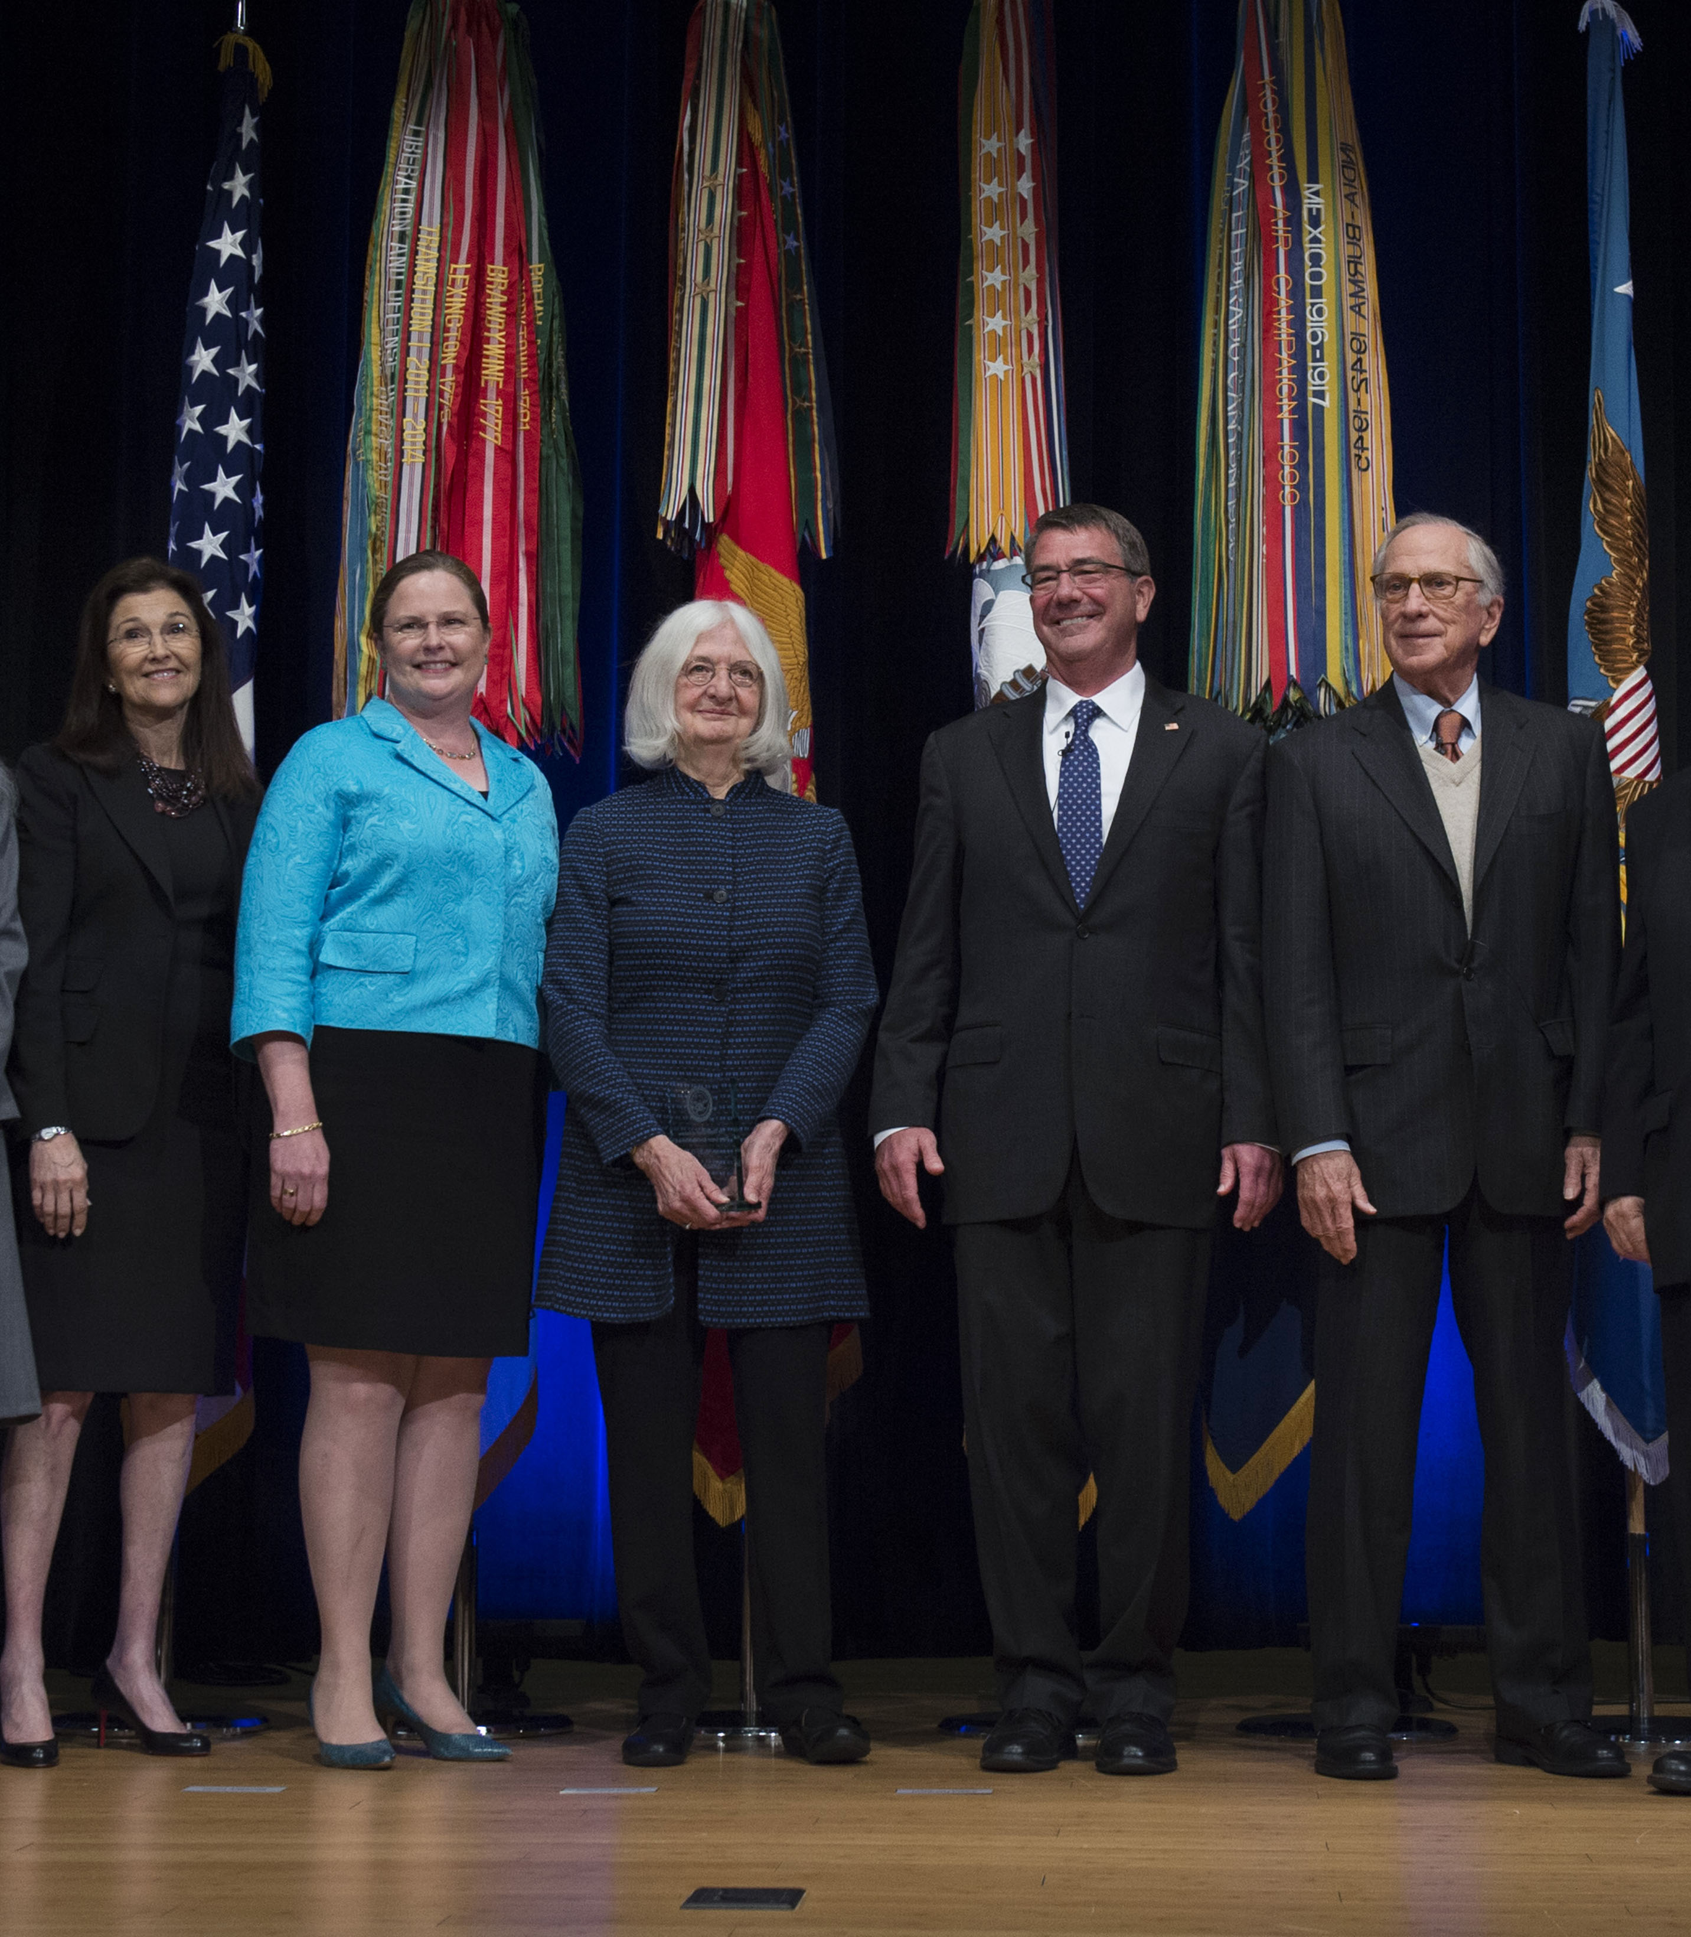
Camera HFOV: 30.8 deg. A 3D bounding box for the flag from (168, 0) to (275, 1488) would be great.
[{"bbox_3d":[-0.993,-0.355,4.796,0.220,2.331,0.210,2,-7,-10],"label":"flag"}]

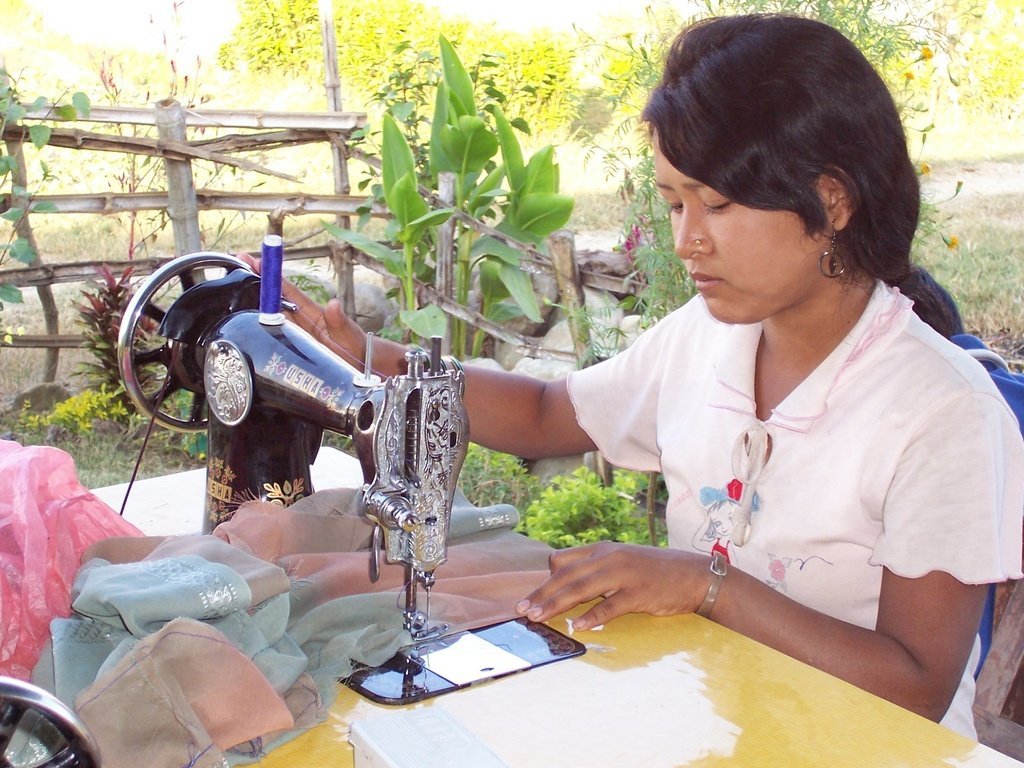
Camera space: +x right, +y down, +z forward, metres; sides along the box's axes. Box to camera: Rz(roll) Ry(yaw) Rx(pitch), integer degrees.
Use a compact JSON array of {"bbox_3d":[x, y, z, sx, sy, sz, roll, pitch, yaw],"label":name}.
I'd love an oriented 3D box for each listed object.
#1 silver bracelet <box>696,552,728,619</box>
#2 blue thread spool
[{"bbox_3d":[0.153,0.153,1.810,0.011,0.053,0.043,17,7,32],"label":"silver bracelet"},{"bbox_3d":[-0.183,-0.080,1.850,0.019,0.067,0.019,1,16,0],"label":"blue thread spool"}]

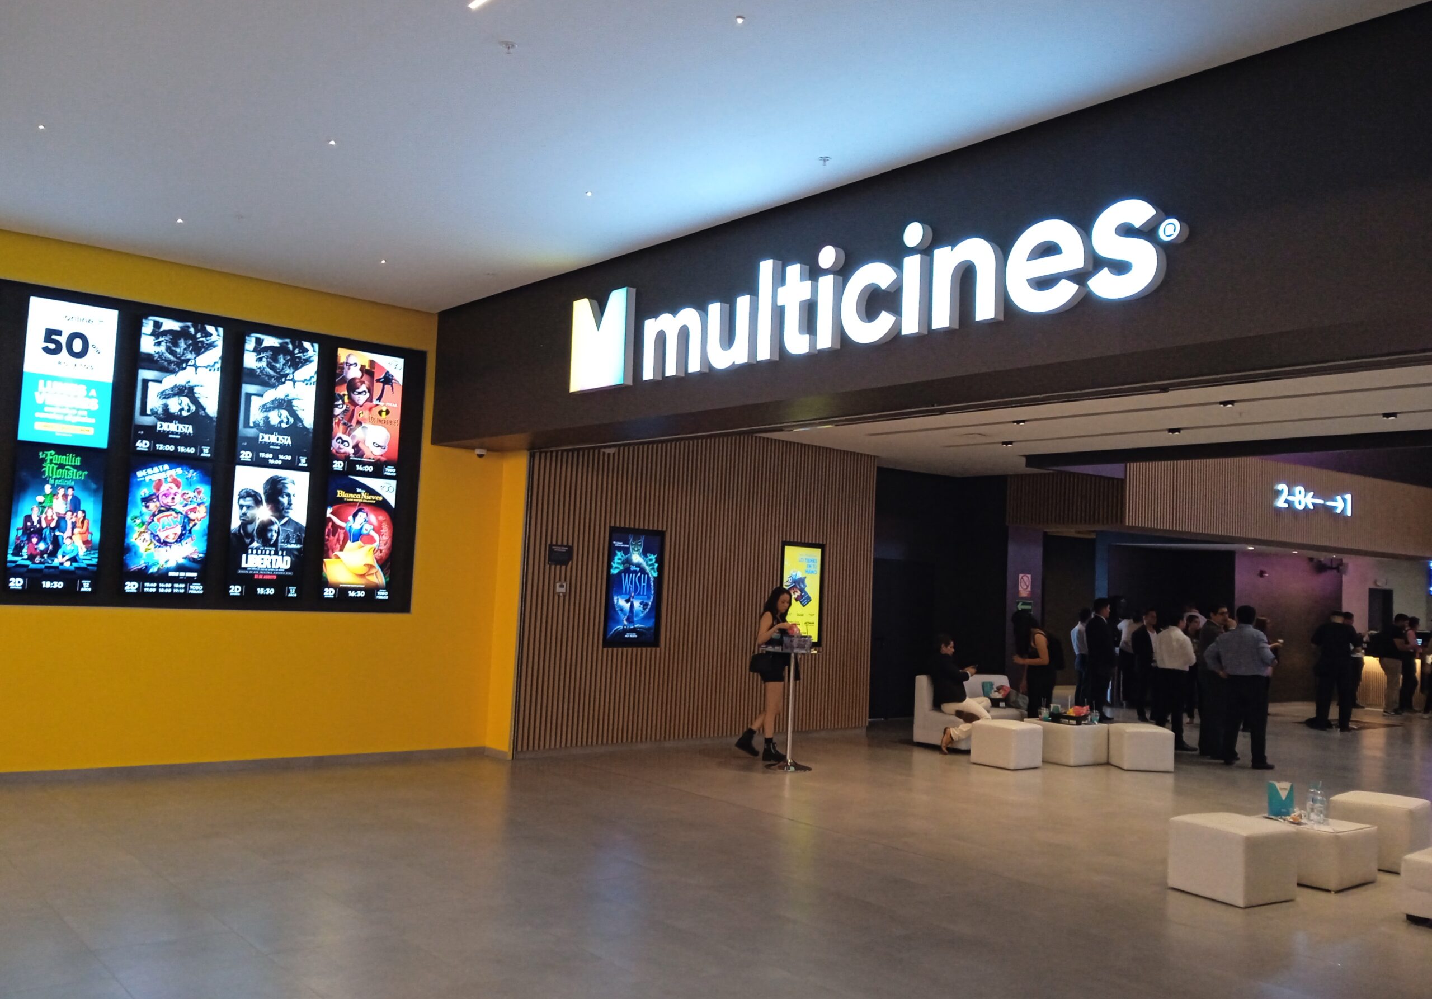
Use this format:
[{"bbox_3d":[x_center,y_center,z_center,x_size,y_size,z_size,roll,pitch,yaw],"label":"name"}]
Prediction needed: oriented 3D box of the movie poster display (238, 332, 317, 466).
[{"bbox_3d":[-3.702,-0.824,9.804,0.605,1.080,0.060,6,-5,-38],"label":"movie poster display"}]

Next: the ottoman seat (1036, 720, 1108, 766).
[{"bbox_3d":[3.635,2.515,12.030,0.580,0.410,0.570,5,-5,-36],"label":"ottoman seat"}]

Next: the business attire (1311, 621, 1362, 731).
[{"bbox_3d":[9.015,2.527,16.832,0.660,1.580,0.380,1,-4,28],"label":"business attire"}]

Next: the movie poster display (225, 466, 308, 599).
[{"bbox_3d":[-3.754,0.277,9.730,0.605,1.080,0.060,6,-5,-38],"label":"movie poster display"}]

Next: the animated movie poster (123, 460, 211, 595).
[{"bbox_3d":[-4.365,0.235,9.242,0.605,1.080,0.060,6,-5,-38],"label":"animated movie poster"}]

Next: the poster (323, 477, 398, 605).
[{"bbox_3d":[-3.088,0.349,10.036,0.610,1.070,0.060,6,-5,-40],"label":"poster"}]

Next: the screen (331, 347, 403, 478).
[{"bbox_3d":[-3.033,-0.745,10.117,0.610,1.070,0.060,6,-5,-40],"label":"screen"}]

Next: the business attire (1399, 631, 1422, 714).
[{"bbox_3d":[12.220,2.974,20.384,0.340,1.450,0.420,2,-4,6],"label":"business attire"}]

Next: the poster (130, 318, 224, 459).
[{"bbox_3d":[-4.221,-0.865,9.111,0.610,1.070,0.060,6,-5,-40],"label":"poster"}]

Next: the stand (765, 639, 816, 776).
[{"bbox_3d":[0.717,1.930,11.013,0.490,1.220,0.480,3,-4,0],"label":"stand"}]

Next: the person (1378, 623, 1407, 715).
[{"bbox_3d":[11.239,2.817,19.250,0.360,1.500,0.480,1,-4,15],"label":"person"}]

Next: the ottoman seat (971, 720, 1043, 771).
[{"bbox_3d":[2.910,2.460,11.592,0.490,0.410,0.500,6,-5,-41],"label":"ottoman seat"}]

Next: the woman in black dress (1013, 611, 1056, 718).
[{"bbox_3d":[3.871,2.114,13.962,0.500,1.540,0.460,2,-4,12],"label":"woman in black dress"}]

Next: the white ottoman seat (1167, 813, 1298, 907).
[{"bbox_3d":[3.069,2.130,6.885,0.500,0.425,0.500,5,-5,-32],"label":"white ottoman seat"}]

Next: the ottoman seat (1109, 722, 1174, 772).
[{"bbox_3d":[4.413,2.571,12.011,0.480,0.420,0.480,3,-4,-3],"label":"ottoman seat"}]

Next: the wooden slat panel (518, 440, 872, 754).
[{"bbox_3d":[0.025,0.900,12.249,4.780,3.200,0.080,6,-5,-40],"label":"wooden slat panel"}]

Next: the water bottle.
[{"bbox_3d":[3.830,1.932,7.367,0.110,0.260,0.110,1,-4,28],"label":"water bottle"}]

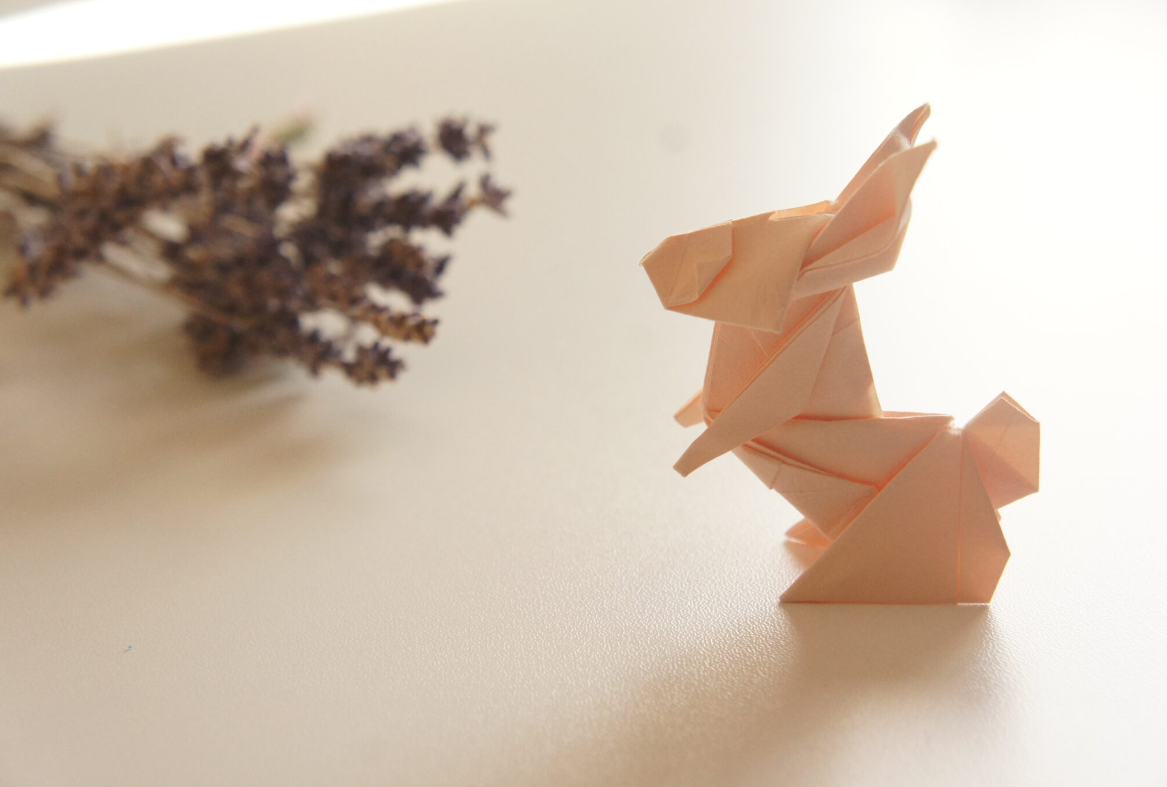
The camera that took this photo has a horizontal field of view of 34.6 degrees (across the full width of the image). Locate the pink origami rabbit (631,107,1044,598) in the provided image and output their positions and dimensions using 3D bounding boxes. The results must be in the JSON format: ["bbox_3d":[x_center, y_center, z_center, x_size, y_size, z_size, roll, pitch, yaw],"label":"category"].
[{"bbox_3d":[0.039,-0.006,0.284,0.062,0.074,0.024,3,23,7],"label":"pink origami rabbit"}]

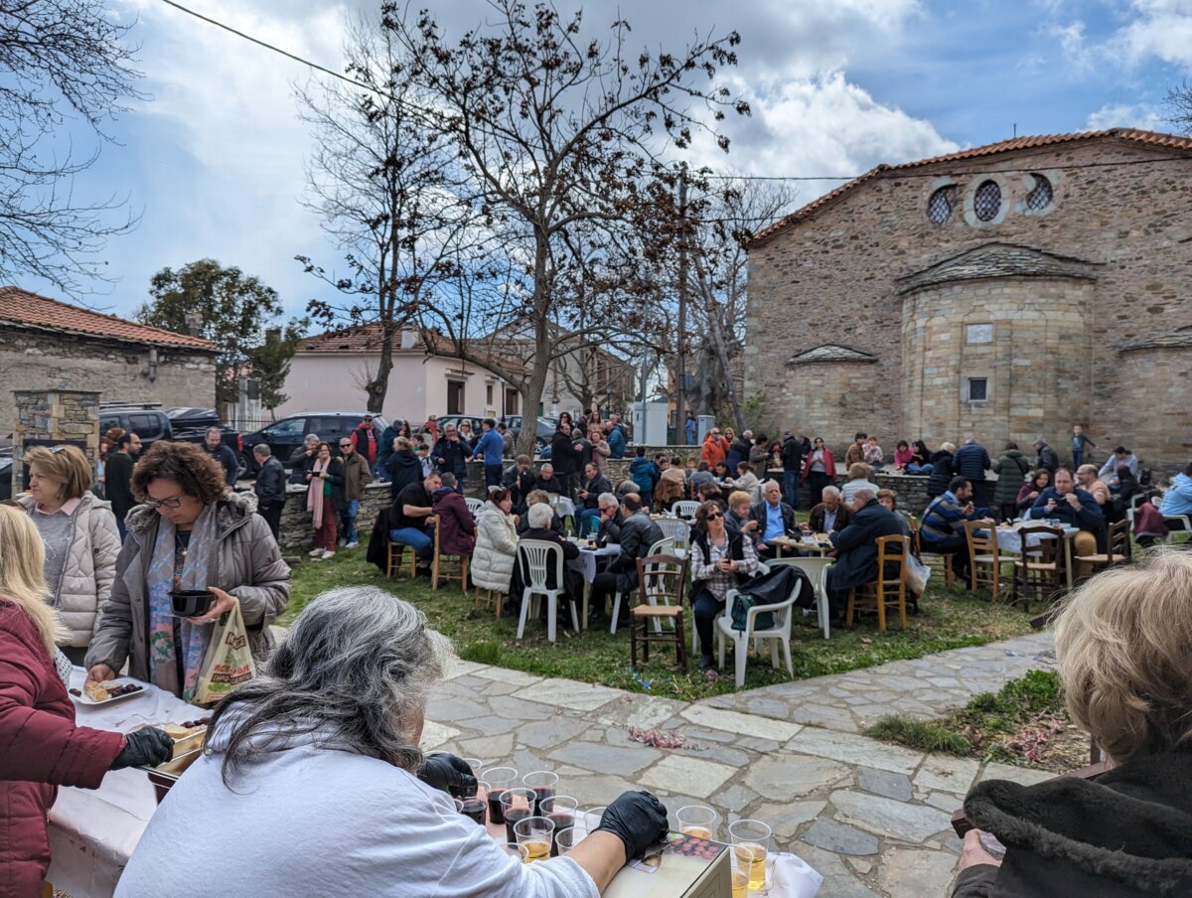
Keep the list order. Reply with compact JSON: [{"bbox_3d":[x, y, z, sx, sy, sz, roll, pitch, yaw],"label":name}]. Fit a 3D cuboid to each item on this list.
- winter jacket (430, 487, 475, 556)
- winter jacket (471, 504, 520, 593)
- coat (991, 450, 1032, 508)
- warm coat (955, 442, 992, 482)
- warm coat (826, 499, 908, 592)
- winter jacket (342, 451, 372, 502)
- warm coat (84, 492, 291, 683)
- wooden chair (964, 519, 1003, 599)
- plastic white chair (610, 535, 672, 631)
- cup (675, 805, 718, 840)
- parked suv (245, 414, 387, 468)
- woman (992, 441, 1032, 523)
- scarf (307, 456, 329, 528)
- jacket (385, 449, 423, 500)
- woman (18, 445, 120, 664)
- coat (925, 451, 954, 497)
[{"bbox_3d":[-1.716,0.870,10.000,0.530,0.820,0.460,2,3,30],"label":"winter jacket"},{"bbox_3d":[-1.020,0.985,8.350,0.480,0.910,0.480,0,1,-26],"label":"winter jacket"},{"bbox_3d":[6.750,0.470,13.450,0.600,0.940,0.420,1,1,19],"label":"coat"},{"bbox_3d":[6.944,0.236,15.315,0.660,0.730,0.420,1,2,22],"label":"warm coat"},{"bbox_3d":[2.641,0.865,8.032,0.580,0.880,0.600,-1,3,-45],"label":"warm coat"},{"bbox_3d":[-3.767,0.410,12.820,0.560,0.760,0.360,1,2,12],"label":"winter jacket"},{"bbox_3d":[-1.280,0.530,2.680,0.610,0.800,0.450,0,1,-10],"label":"warm coat"},{"bbox_3d":[4.448,1.236,9.374,0.440,0.880,0.420,0,2,-26],"label":"wooden chair"},{"bbox_3d":[0.418,1.261,7.764,0.530,0.870,0.470,1,2,18],"label":"plastic white chair"},{"bbox_3d":[0.193,0.755,1.601,0.077,0.093,0.077,1,2,0],"label":"cup"},{"bbox_3d":[-7.650,-0.140,22.400,4.550,1.680,1.850,0,1,0],"label":"parked suv"},{"bbox_3d":[6.750,0.700,13.450,0.600,1.630,0.450,1,1,19],"label":"woman"},{"bbox_3d":[-3.975,0.619,11.850,0.300,1.050,0.240,1,2,14],"label":"scarf"},{"bbox_3d":[-3.003,0.413,13.000,0.570,0.800,0.400,0,2,-14],"label":"jacket"},{"bbox_3d":[-2.290,0.790,3.500,0.480,1.600,0.340,1,1,6],"label":"woman"},{"bbox_3d":[7.277,0.525,17.500,0.580,1.020,0.480,2,2,27],"label":"coat"}]

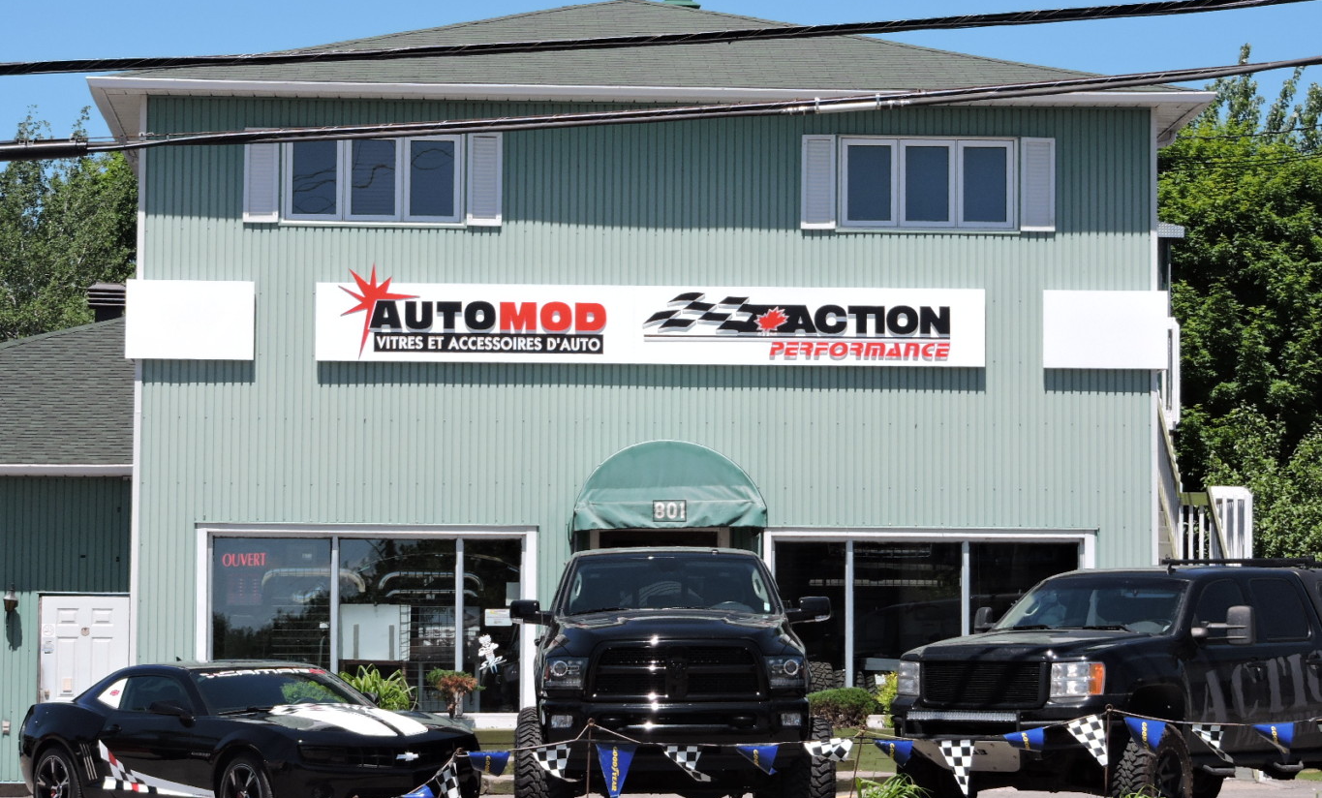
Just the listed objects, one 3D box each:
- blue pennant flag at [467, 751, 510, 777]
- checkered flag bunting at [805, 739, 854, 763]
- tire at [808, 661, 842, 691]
[{"bbox_3d":[-1.187,2.510,27.600,0.300,0.180,0.200,0,-4,0],"label":"blue pennant flag"},{"bbox_3d":[1.167,2.435,27.800,0.340,0.180,0.200,0,-4,0],"label":"checkered flag bunting"},{"bbox_3d":[1.518,2.971,38.900,0.320,0.860,0.860,0,-4,0],"label":"tire"}]

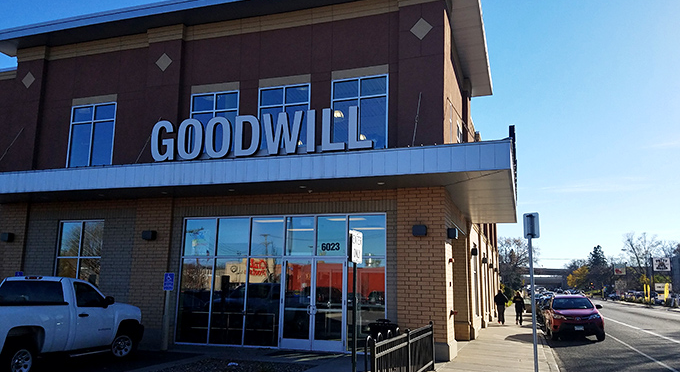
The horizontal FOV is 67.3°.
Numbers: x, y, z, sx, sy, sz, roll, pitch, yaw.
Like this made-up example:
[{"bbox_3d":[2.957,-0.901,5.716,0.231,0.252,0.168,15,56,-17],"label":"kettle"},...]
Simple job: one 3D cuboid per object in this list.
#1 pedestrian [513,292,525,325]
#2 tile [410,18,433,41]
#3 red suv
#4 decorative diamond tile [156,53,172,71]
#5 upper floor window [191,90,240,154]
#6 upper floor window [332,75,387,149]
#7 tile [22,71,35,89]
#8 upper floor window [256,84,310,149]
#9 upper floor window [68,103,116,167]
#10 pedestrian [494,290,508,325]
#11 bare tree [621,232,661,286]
[{"bbox_3d":[8.923,6.127,25.459,0.520,1.600,0.400,-3,-11,20],"label":"pedestrian"},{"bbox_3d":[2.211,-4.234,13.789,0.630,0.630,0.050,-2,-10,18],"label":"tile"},{"bbox_3d":[9.482,5.250,20.736,1.850,1.670,4.570,-3,-11,20],"label":"red suv"},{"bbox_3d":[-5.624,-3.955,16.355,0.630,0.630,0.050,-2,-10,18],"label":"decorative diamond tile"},{"bbox_3d":[-3.880,-1.789,15.615,1.670,2.200,0.120,-2,-10,18],"label":"upper floor window"},{"bbox_3d":[0.547,-1.946,14.165,1.650,2.200,0.120,-2,-10,18],"label":"upper floor window"},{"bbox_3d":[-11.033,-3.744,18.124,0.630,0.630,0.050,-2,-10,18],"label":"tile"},{"bbox_3d":[-1.656,-1.865,14.886,1.660,2.200,0.120,-2,-10,18],"label":"upper floor window"},{"bbox_3d":[-8.301,-1.661,17.068,1.850,2.200,0.120,-2,-10,18],"label":"upper floor window"},{"bbox_3d":[8.073,6.074,25.530,0.580,1.680,0.400,-3,-11,20],"label":"pedestrian"},{"bbox_3d":[52.957,13.129,90.000,5.800,10.000,5.800,-3,-11,20],"label":"bare tree"}]

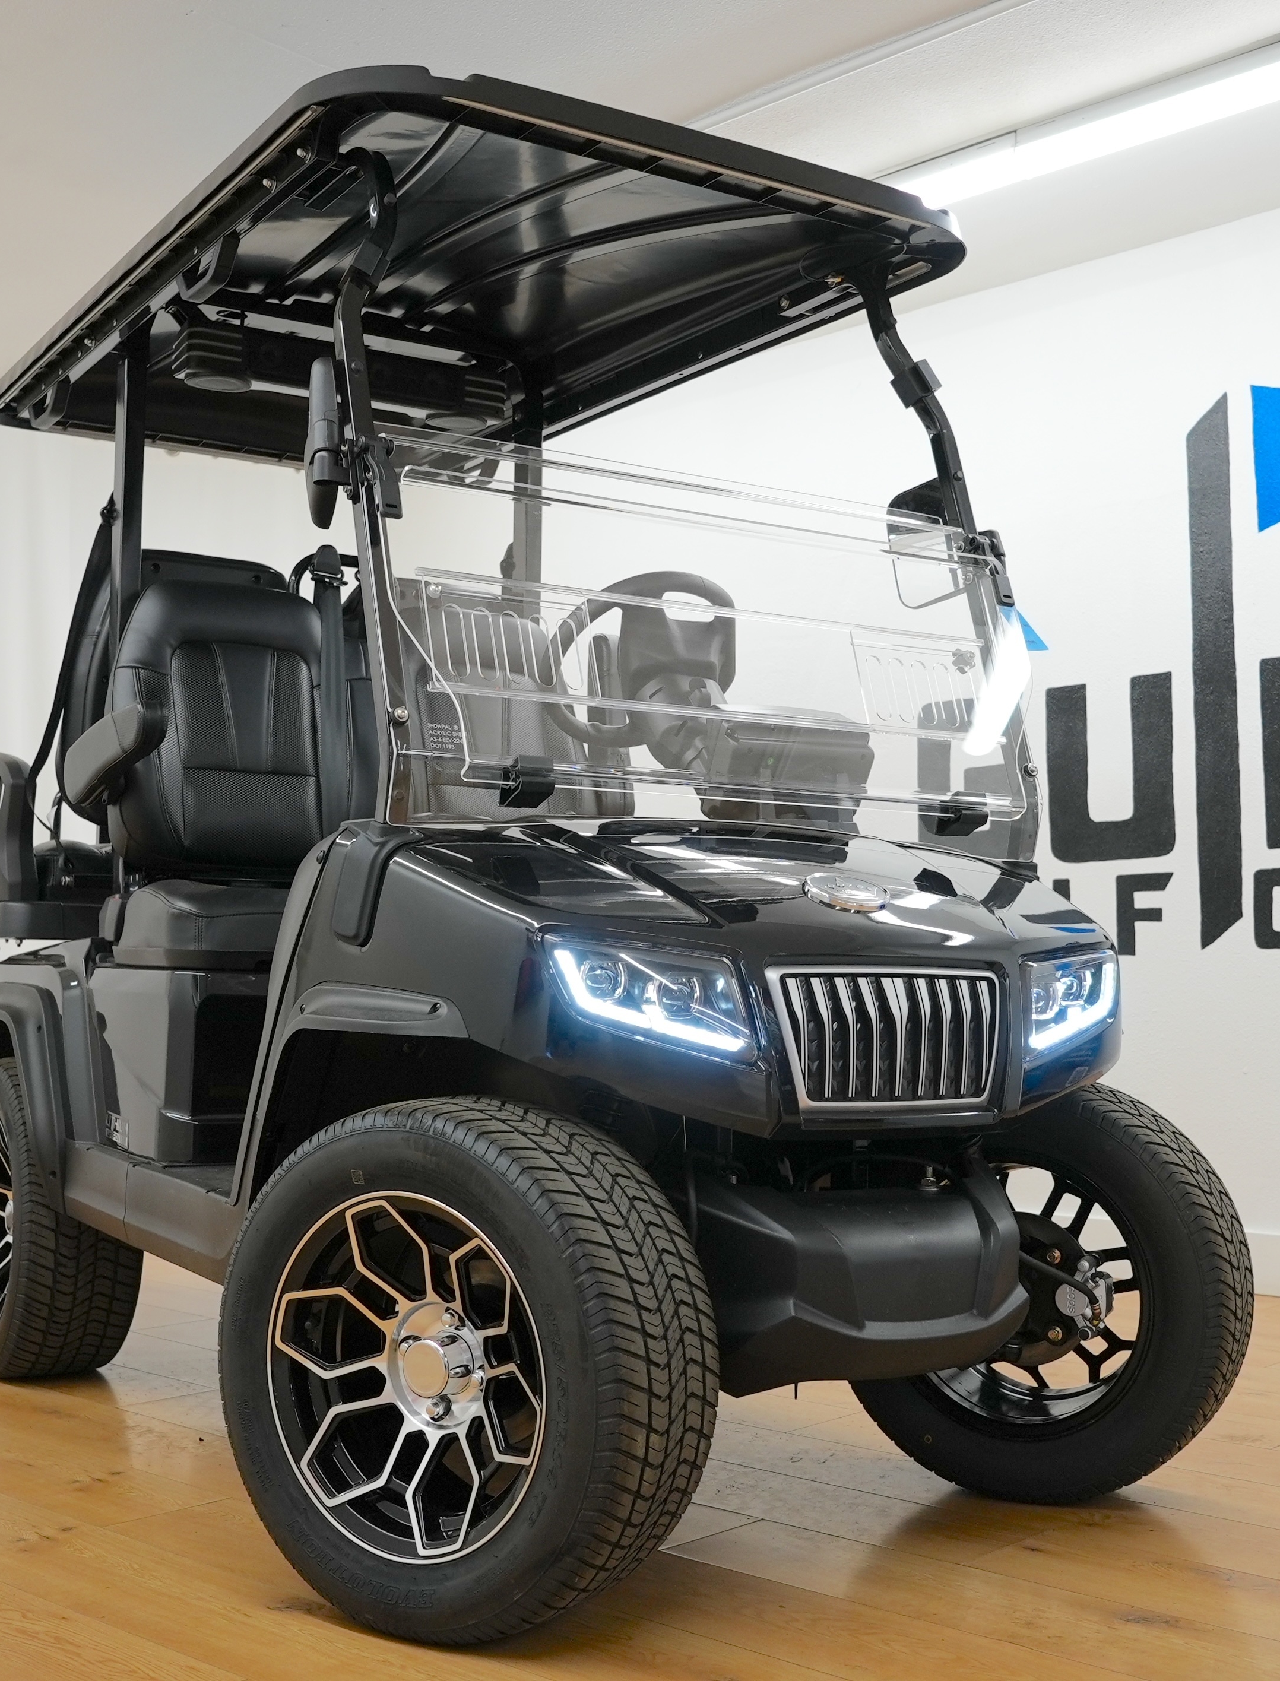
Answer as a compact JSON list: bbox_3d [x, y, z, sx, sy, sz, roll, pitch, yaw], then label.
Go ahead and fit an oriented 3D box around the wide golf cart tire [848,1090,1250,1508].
[{"bbox_3d":[0.552,0.618,2.754,0.585,0.585,0.230,-3,-5,32],"label":"wide golf cart tire"}]

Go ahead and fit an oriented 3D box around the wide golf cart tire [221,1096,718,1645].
[{"bbox_3d":[-0.200,0.586,2.216,0.585,0.585,0.230,-3,-5,33],"label":"wide golf cart tire"}]

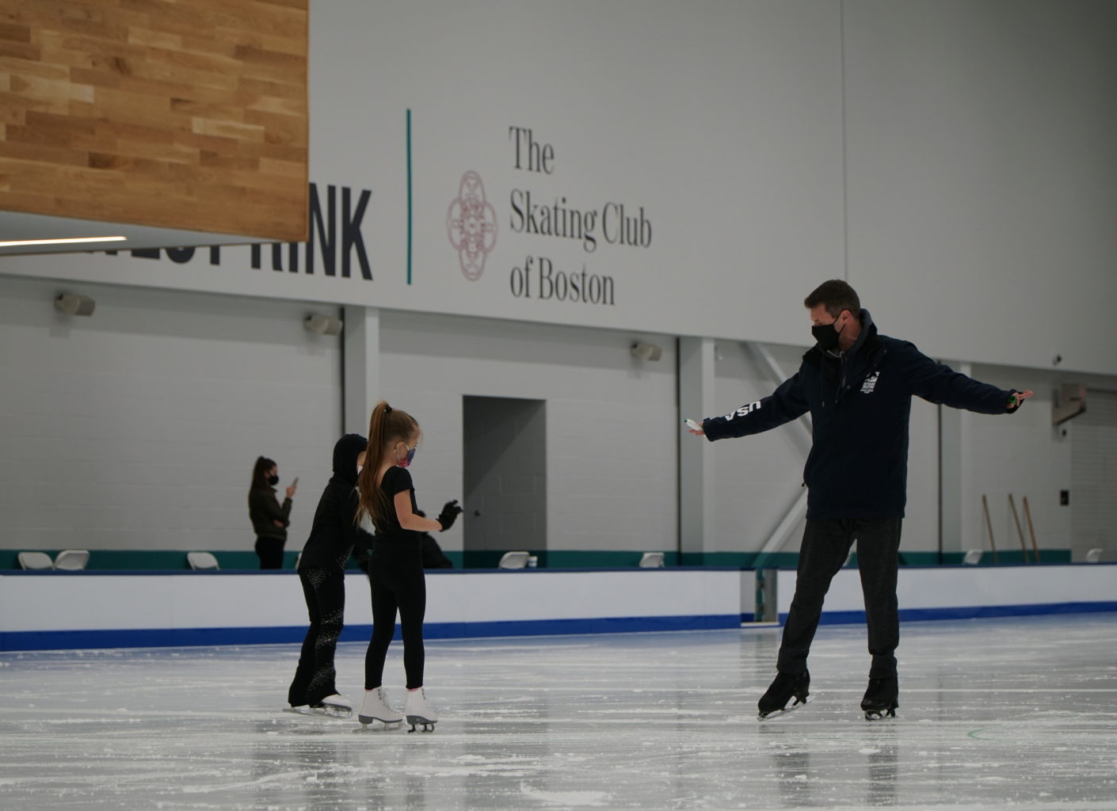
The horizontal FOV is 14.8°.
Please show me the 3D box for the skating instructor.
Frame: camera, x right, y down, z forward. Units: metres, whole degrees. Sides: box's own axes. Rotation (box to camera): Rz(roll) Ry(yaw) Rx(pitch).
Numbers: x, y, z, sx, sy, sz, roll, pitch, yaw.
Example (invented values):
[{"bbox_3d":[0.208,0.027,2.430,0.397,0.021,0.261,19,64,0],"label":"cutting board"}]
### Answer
[{"bbox_3d":[1.269,0.396,18.050,1.480,1.840,0.600,-1,-2,25],"label":"skating instructor"}]

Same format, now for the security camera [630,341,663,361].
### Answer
[{"bbox_3d":[0.973,-0.600,47.500,0.270,0.190,0.280,18,7,29],"label":"security camera"}]

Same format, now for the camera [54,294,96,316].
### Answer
[{"bbox_3d":[-4.325,-0.898,38.400,0.270,0.190,0.280,18,7,29],"label":"camera"}]

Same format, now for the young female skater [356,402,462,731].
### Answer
[{"bbox_3d":[-0.588,0.631,16.850,0.420,1.280,0.370,1,-2,-33],"label":"young female skater"}]

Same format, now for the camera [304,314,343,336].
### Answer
[{"bbox_3d":[-2.292,-0.789,41.900,0.270,0.190,0.280,18,7,29],"label":"camera"}]

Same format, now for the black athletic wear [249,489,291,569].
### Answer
[{"bbox_3d":[-2.651,1.400,39.500,0.370,1.320,0.430,-1,-2,20],"label":"black athletic wear"}]

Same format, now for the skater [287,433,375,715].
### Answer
[{"bbox_3d":[-0.963,0.701,18.300,0.420,1.170,0.400,0,-2,7],"label":"skater"}]

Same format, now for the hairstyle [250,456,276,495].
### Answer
[{"bbox_3d":[-2.721,0.643,39.500,0.250,0.360,0.190,-1,-2,20],"label":"hairstyle"}]

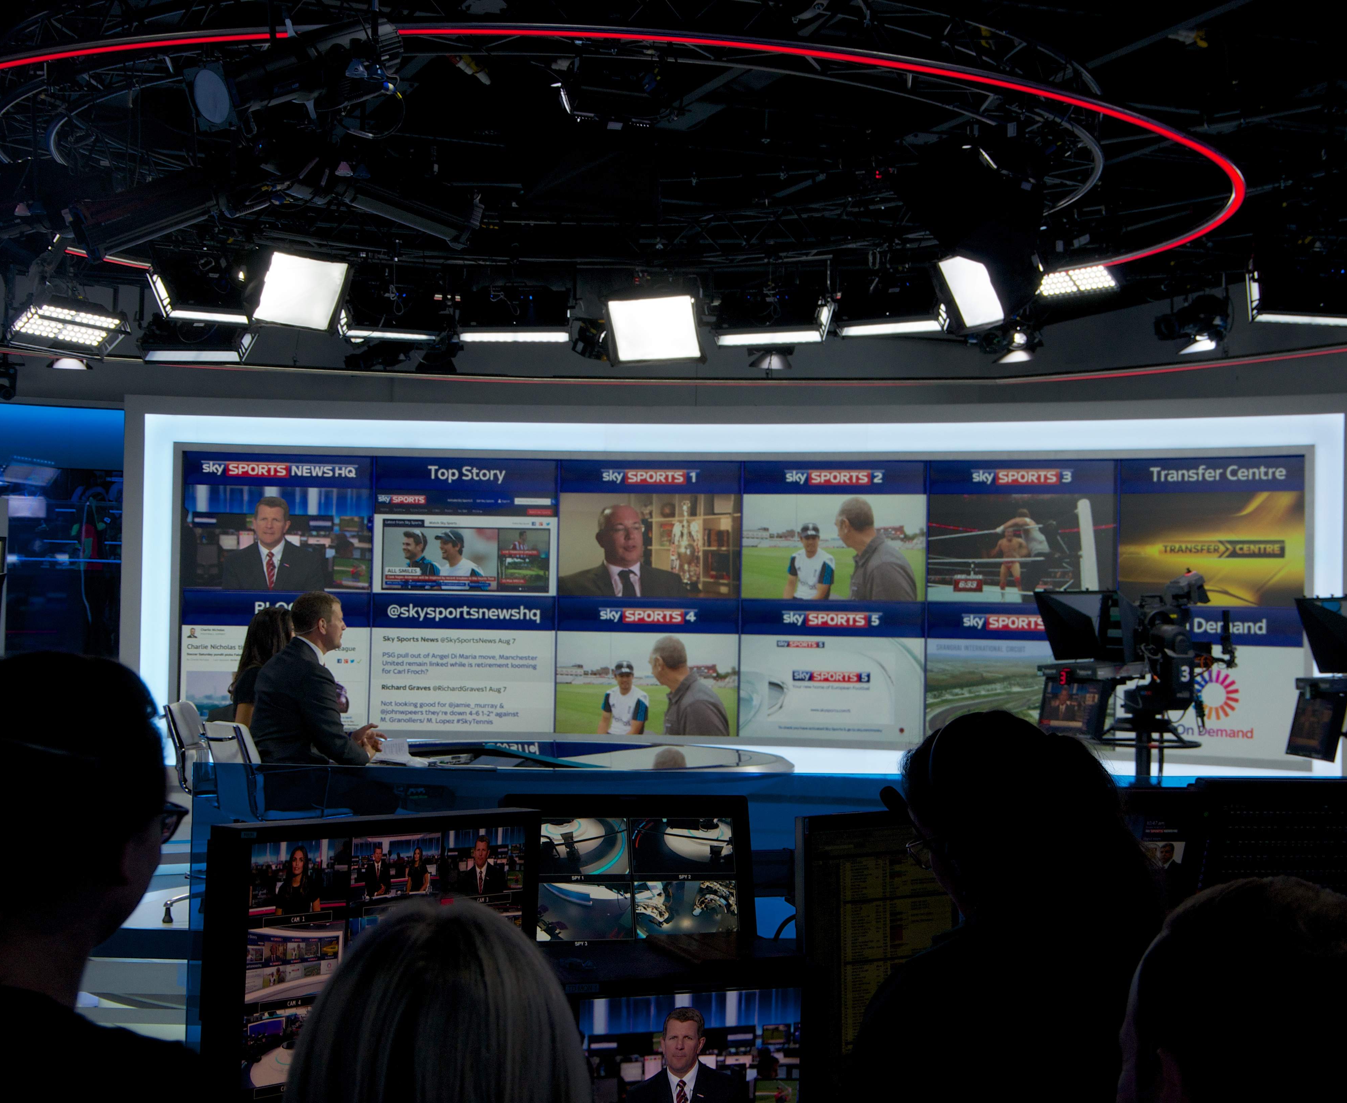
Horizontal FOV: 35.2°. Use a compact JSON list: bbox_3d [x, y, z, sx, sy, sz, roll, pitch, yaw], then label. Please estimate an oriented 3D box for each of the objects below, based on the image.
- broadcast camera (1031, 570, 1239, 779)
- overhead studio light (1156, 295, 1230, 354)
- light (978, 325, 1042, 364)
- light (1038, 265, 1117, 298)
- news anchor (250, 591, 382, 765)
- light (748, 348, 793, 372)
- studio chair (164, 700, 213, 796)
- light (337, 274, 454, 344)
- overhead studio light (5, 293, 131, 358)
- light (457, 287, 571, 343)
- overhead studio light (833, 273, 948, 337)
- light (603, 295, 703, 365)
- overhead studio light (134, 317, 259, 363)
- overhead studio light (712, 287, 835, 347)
[{"bbox_3d":[2.026,0.865,9.250,1.050,1.580,0.680,2,-2,-31],"label":"broadcast camera"},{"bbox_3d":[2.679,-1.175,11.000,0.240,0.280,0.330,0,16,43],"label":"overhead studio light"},{"bbox_3d":[1.781,-1.094,11.200,0.260,0.210,0.270,1,24,11],"label":"light"},{"bbox_3d":[2.143,-1.443,11.300,0.440,0.250,0.160,1,29,9],"label":"light"},{"bbox_3d":[-1.437,0.833,8.800,0.700,1.320,0.520,1,-1,-20],"label":"news anchor"},{"bbox_3d":[0.473,-0.944,10.300,0.220,0.140,0.220,1,-1,0],"label":"light"},{"bbox_3d":[-1.860,1.053,9.300,0.620,0.830,0.580,1,-1,6],"label":"studio chair"},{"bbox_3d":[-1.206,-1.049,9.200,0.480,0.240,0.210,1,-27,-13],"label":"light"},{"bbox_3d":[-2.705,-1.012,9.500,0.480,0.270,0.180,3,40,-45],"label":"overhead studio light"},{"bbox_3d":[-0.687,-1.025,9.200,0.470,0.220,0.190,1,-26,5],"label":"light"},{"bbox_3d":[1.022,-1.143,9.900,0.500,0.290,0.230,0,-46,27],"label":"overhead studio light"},{"bbox_3d":[-0.096,-1.141,10.800,0.490,0.400,0.190,1,37,0],"label":"light"},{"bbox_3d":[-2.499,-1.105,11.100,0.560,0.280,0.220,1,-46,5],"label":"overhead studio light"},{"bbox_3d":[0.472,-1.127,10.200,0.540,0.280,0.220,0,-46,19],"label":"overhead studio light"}]

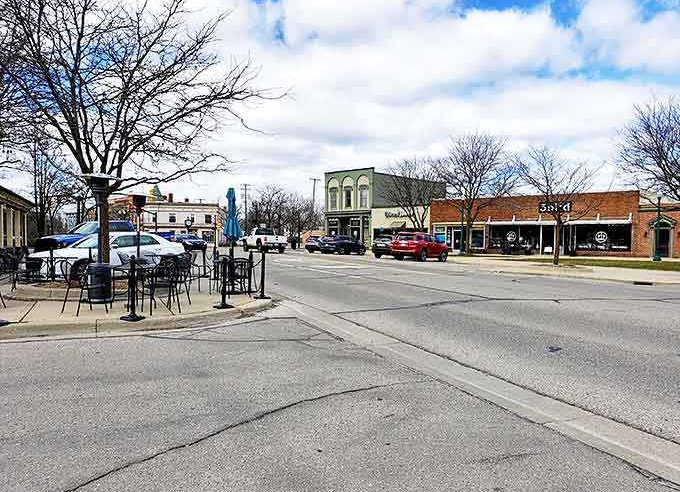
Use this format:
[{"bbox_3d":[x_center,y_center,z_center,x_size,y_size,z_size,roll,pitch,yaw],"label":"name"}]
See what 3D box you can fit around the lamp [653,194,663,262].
[{"bbox_3d":[20.282,-1.188,32.457,0.460,4.300,0.460,1,1,0],"label":"lamp"}]

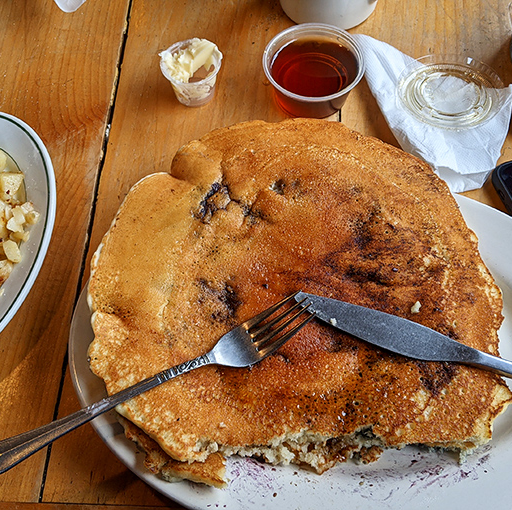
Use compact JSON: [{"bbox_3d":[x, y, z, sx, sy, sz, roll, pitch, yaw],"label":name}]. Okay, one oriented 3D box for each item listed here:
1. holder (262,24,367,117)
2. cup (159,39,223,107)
[{"bbox_3d":[0.043,-0.133,0.398,0.074,0.032,0.074,-1,66,1],"label":"holder"},{"bbox_3d":[-0.047,-0.136,0.403,0.046,0.030,0.046,-1,66,1],"label":"cup"}]

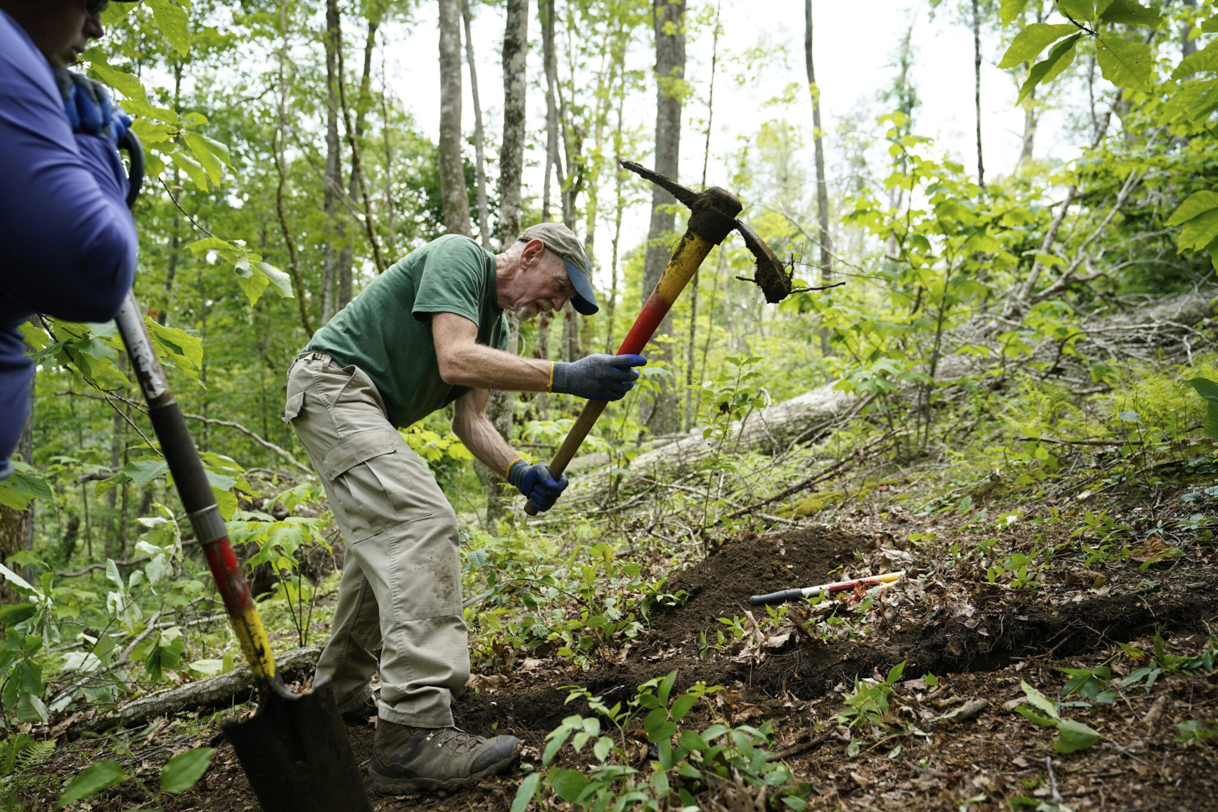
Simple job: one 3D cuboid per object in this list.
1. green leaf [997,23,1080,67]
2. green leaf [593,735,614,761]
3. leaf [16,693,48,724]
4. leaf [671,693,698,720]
[{"bbox_3d":[0.952,-0.814,1.743,0.169,0.025,0.102,-17,-46,45],"label":"green leaf"},{"bbox_3d":[-0.012,0.644,1.463,0.034,0.012,0.052,9,33,15],"label":"green leaf"},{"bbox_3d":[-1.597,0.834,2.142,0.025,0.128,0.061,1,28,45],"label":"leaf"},{"bbox_3d":[0.143,0.568,1.473,0.034,0.015,0.073,25,48,32],"label":"leaf"}]

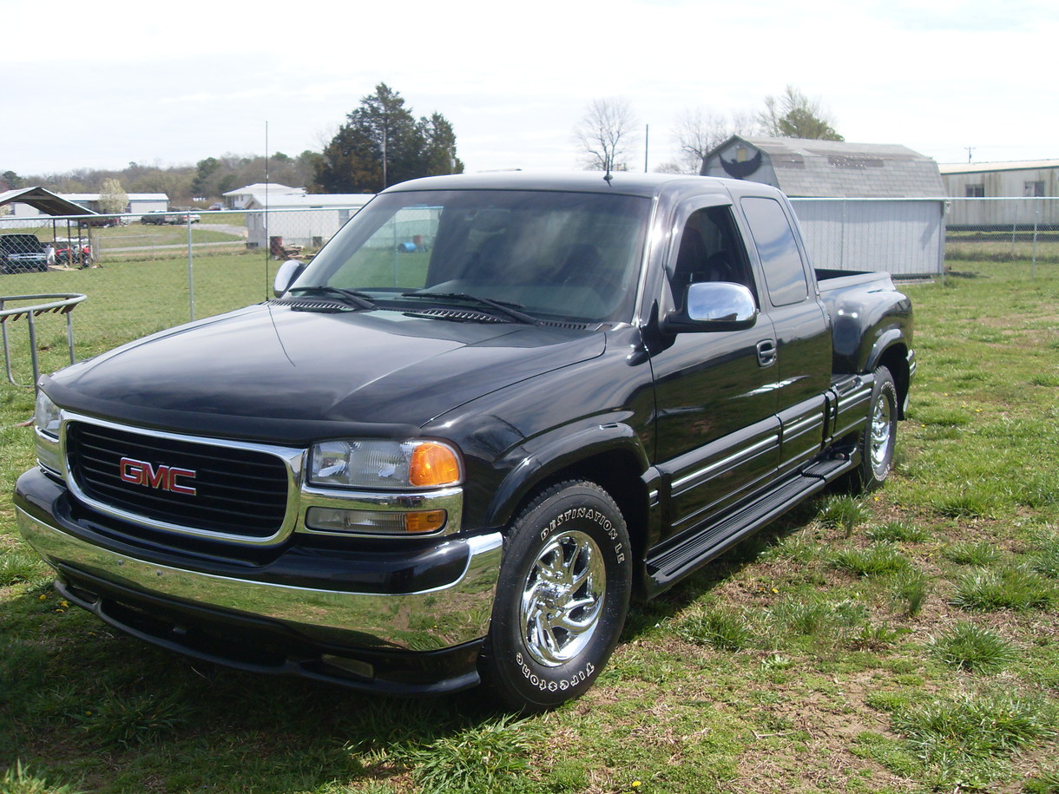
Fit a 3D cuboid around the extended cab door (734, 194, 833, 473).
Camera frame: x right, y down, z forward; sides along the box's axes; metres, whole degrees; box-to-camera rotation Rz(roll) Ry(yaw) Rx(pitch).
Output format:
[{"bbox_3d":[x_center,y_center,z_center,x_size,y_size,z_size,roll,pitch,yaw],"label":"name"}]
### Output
[{"bbox_3d":[1.140,-0.328,5.143,0.290,1.240,0.780,7,11,31],"label":"extended cab door"}]

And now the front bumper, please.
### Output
[{"bbox_3d":[-0.992,0.523,3.375,1.930,0.490,0.440,7,11,31],"label":"front bumper"}]

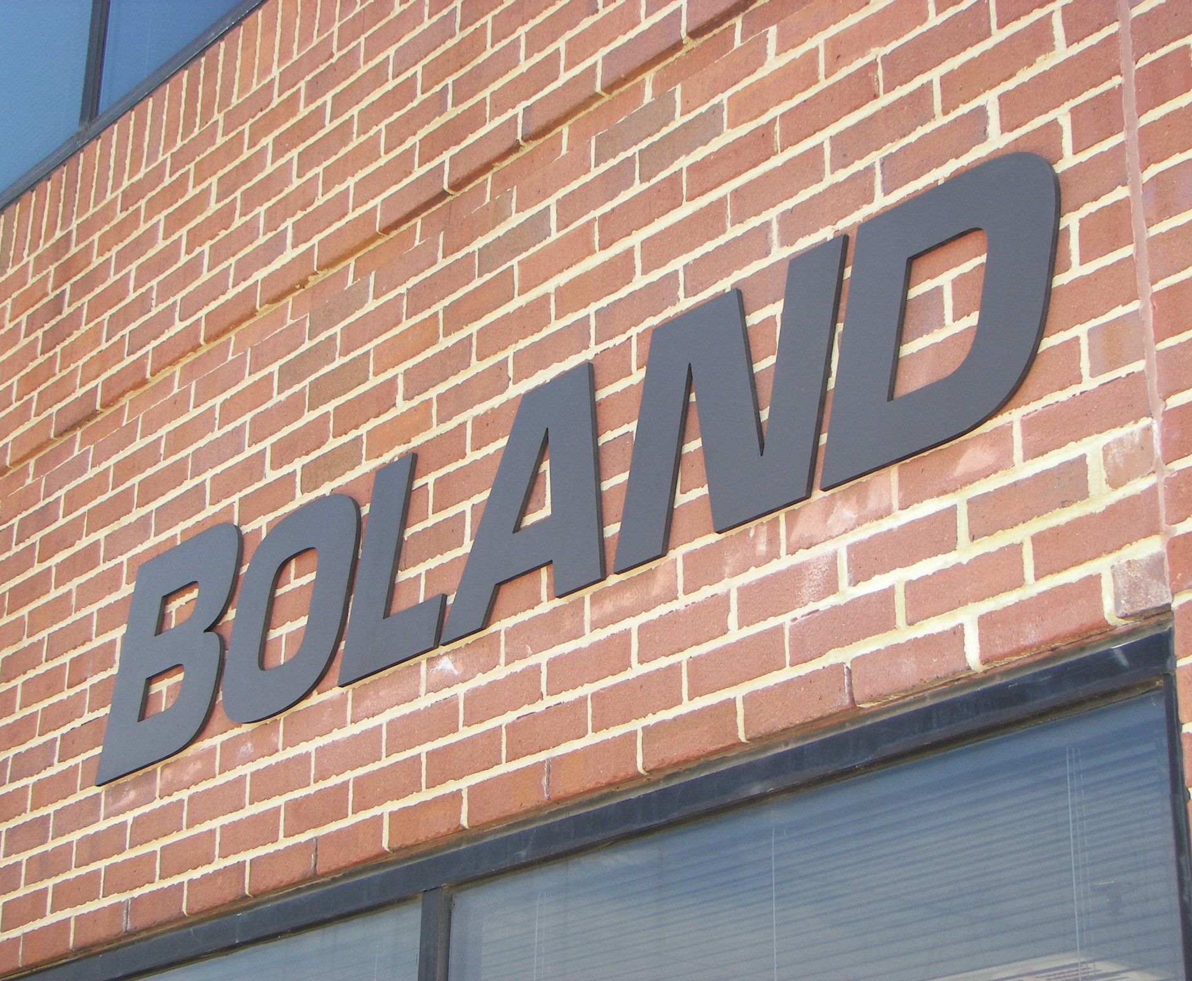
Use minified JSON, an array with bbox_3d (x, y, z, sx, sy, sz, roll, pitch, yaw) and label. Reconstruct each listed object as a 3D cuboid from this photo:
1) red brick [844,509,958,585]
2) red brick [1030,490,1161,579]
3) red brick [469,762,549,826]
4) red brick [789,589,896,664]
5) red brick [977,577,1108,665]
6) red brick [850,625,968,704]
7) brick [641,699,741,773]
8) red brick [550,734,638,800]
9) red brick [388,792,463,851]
[{"bbox_3d":[0.427,0.084,3.051,0.092,0.063,0.195,18,-29,-37],"label":"red brick"},{"bbox_3d":[0.625,0.065,2.808,0.092,0.063,0.189,18,-29,-37],"label":"red brick"},{"bbox_3d":[-0.100,0.471,3.558,0.092,0.063,0.195,18,-29,-37],"label":"red brick"},{"bbox_3d":[0.356,0.191,3.097,0.092,0.063,0.195,18,-29,-37],"label":"red brick"},{"bbox_3d":[0.568,0.169,2.836,0.092,0.063,0.195,18,-29,-37],"label":"red brick"},{"bbox_3d":[0.429,0.233,2.987,0.092,0.063,0.195,18,-29,-37],"label":"red brick"},{"bbox_3d":[0.165,0.353,3.272,0.092,0.063,0.195,18,-29,-37],"label":"brick"},{"bbox_3d":[0.032,0.412,3.416,0.092,0.063,0.195,18,-29,-37],"label":"red brick"},{"bbox_3d":[-0.233,0.531,3.702,0.092,0.063,0.195,18,-29,-37],"label":"red brick"}]

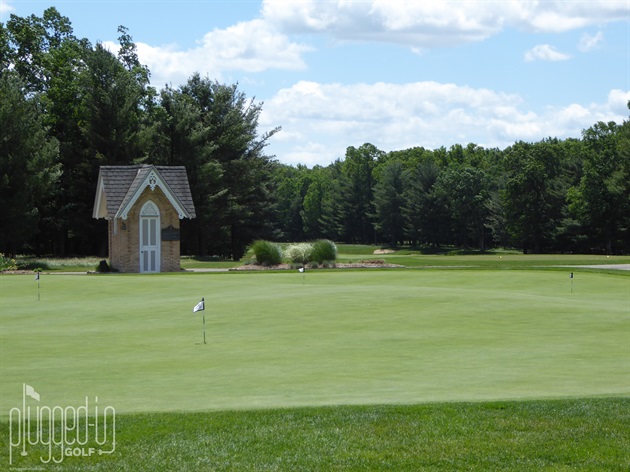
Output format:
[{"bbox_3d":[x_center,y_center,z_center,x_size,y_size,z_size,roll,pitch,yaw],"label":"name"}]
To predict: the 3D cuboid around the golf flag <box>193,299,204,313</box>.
[{"bbox_3d":[-1.776,1.064,27.300,0.180,0.220,0.040,0,0,0],"label":"golf flag"}]

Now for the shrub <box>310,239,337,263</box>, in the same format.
[{"bbox_3d":[0.434,0.766,91.000,1.350,1.270,1.350,0,0,0],"label":"shrub"}]

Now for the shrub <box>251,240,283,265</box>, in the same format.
[{"bbox_3d":[-2.450,0.842,91.000,1.580,1.240,1.500,0,0,0],"label":"shrub"}]

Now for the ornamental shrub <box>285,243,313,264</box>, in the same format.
[{"bbox_3d":[-0.794,0.896,91.300,1.450,1.130,1.400,0,0,0],"label":"ornamental shrub"}]

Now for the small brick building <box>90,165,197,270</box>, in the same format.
[{"bbox_3d":[-7.260,-0.720,75.300,3.680,4.550,3.600,0,0,-17],"label":"small brick building"}]

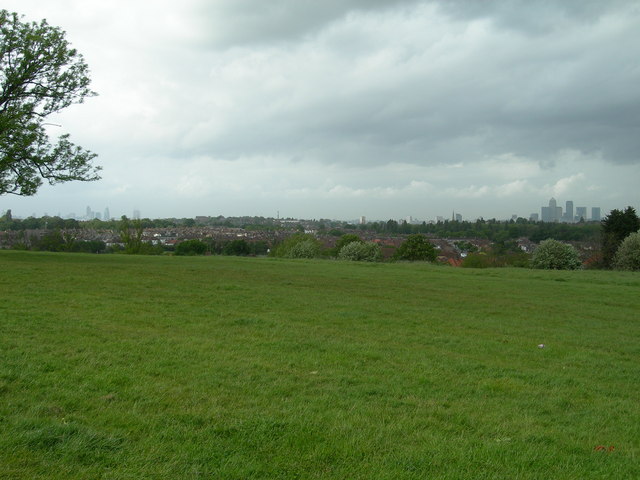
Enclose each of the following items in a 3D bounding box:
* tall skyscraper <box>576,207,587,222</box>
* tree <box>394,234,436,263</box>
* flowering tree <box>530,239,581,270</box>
[{"bbox_3d":[1999.000,-174.920,5790.000,67.000,151.000,50.000,0,2,8],"label":"tall skyscraper"},{"bbox_3d":[12.980,1.430,103.000,5.600,4.300,5.400,0,2,0],"label":"tree"},{"bbox_3d":[26.150,1.660,84.000,5.500,3.600,5.200,0,2,0],"label":"flowering tree"}]

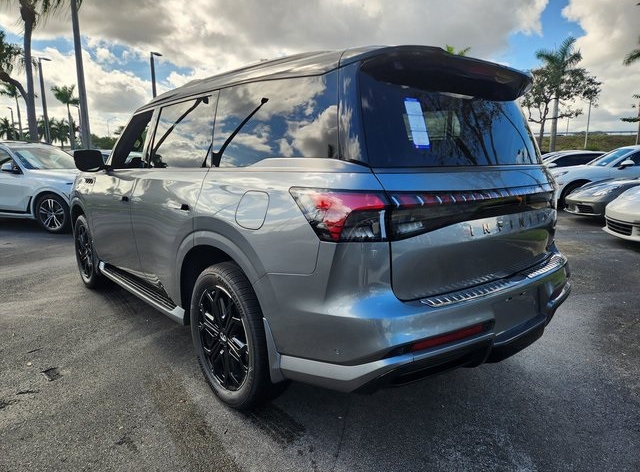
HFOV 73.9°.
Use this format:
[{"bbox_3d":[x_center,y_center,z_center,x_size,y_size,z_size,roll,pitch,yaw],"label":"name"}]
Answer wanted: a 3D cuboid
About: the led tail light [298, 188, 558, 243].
[{"bbox_3d":[0.797,-0.170,2.268,1.950,0.210,0.480,-8,13,-40],"label":"led tail light"}]

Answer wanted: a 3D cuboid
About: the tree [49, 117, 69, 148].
[{"bbox_3d":[-31.196,-11.002,50.909,2.800,6.800,2.800,0,10,0],"label":"tree"}]

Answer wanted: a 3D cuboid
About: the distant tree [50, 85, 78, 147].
[{"bbox_3d":[-20.982,-8.808,35.039,2.500,8.000,2.500,0,10,0],"label":"distant tree"}]

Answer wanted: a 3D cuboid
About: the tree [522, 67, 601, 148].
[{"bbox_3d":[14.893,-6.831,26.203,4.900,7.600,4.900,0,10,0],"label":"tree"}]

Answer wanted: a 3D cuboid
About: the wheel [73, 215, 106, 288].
[{"bbox_3d":[-2.487,0.162,4.802,0.280,0.830,0.830,-8,13,-40],"label":"wheel"}]

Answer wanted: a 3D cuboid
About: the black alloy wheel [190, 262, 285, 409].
[{"bbox_3d":[-0.464,0.569,2.522,0.280,0.830,0.830,-8,13,-40],"label":"black alloy wheel"}]

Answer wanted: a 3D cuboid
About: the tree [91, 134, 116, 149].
[{"bbox_3d":[-34.843,-13.538,68.742,4.800,5.700,4.800,0,10,0],"label":"tree"}]

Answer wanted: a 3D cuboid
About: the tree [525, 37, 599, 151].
[{"bbox_3d":[16.310,-8.710,28.922,4.400,10.400,4.400,0,10,0],"label":"tree"}]

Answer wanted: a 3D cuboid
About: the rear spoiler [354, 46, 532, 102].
[{"bbox_3d":[0.735,-0.804,2.236,1.380,0.190,0.360,-8,13,-40],"label":"rear spoiler"}]

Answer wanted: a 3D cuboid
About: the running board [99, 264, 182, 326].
[{"bbox_3d":[-1.470,0.395,3.582,0.210,0.100,2.050,-8,13,-40],"label":"running board"}]

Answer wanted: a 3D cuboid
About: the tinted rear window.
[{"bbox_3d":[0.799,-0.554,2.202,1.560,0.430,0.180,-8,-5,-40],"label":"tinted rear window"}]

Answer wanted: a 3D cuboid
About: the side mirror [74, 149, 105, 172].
[{"bbox_3d":[-2.094,-0.671,3.823,0.260,0.210,0.160,-8,13,-40],"label":"side mirror"}]

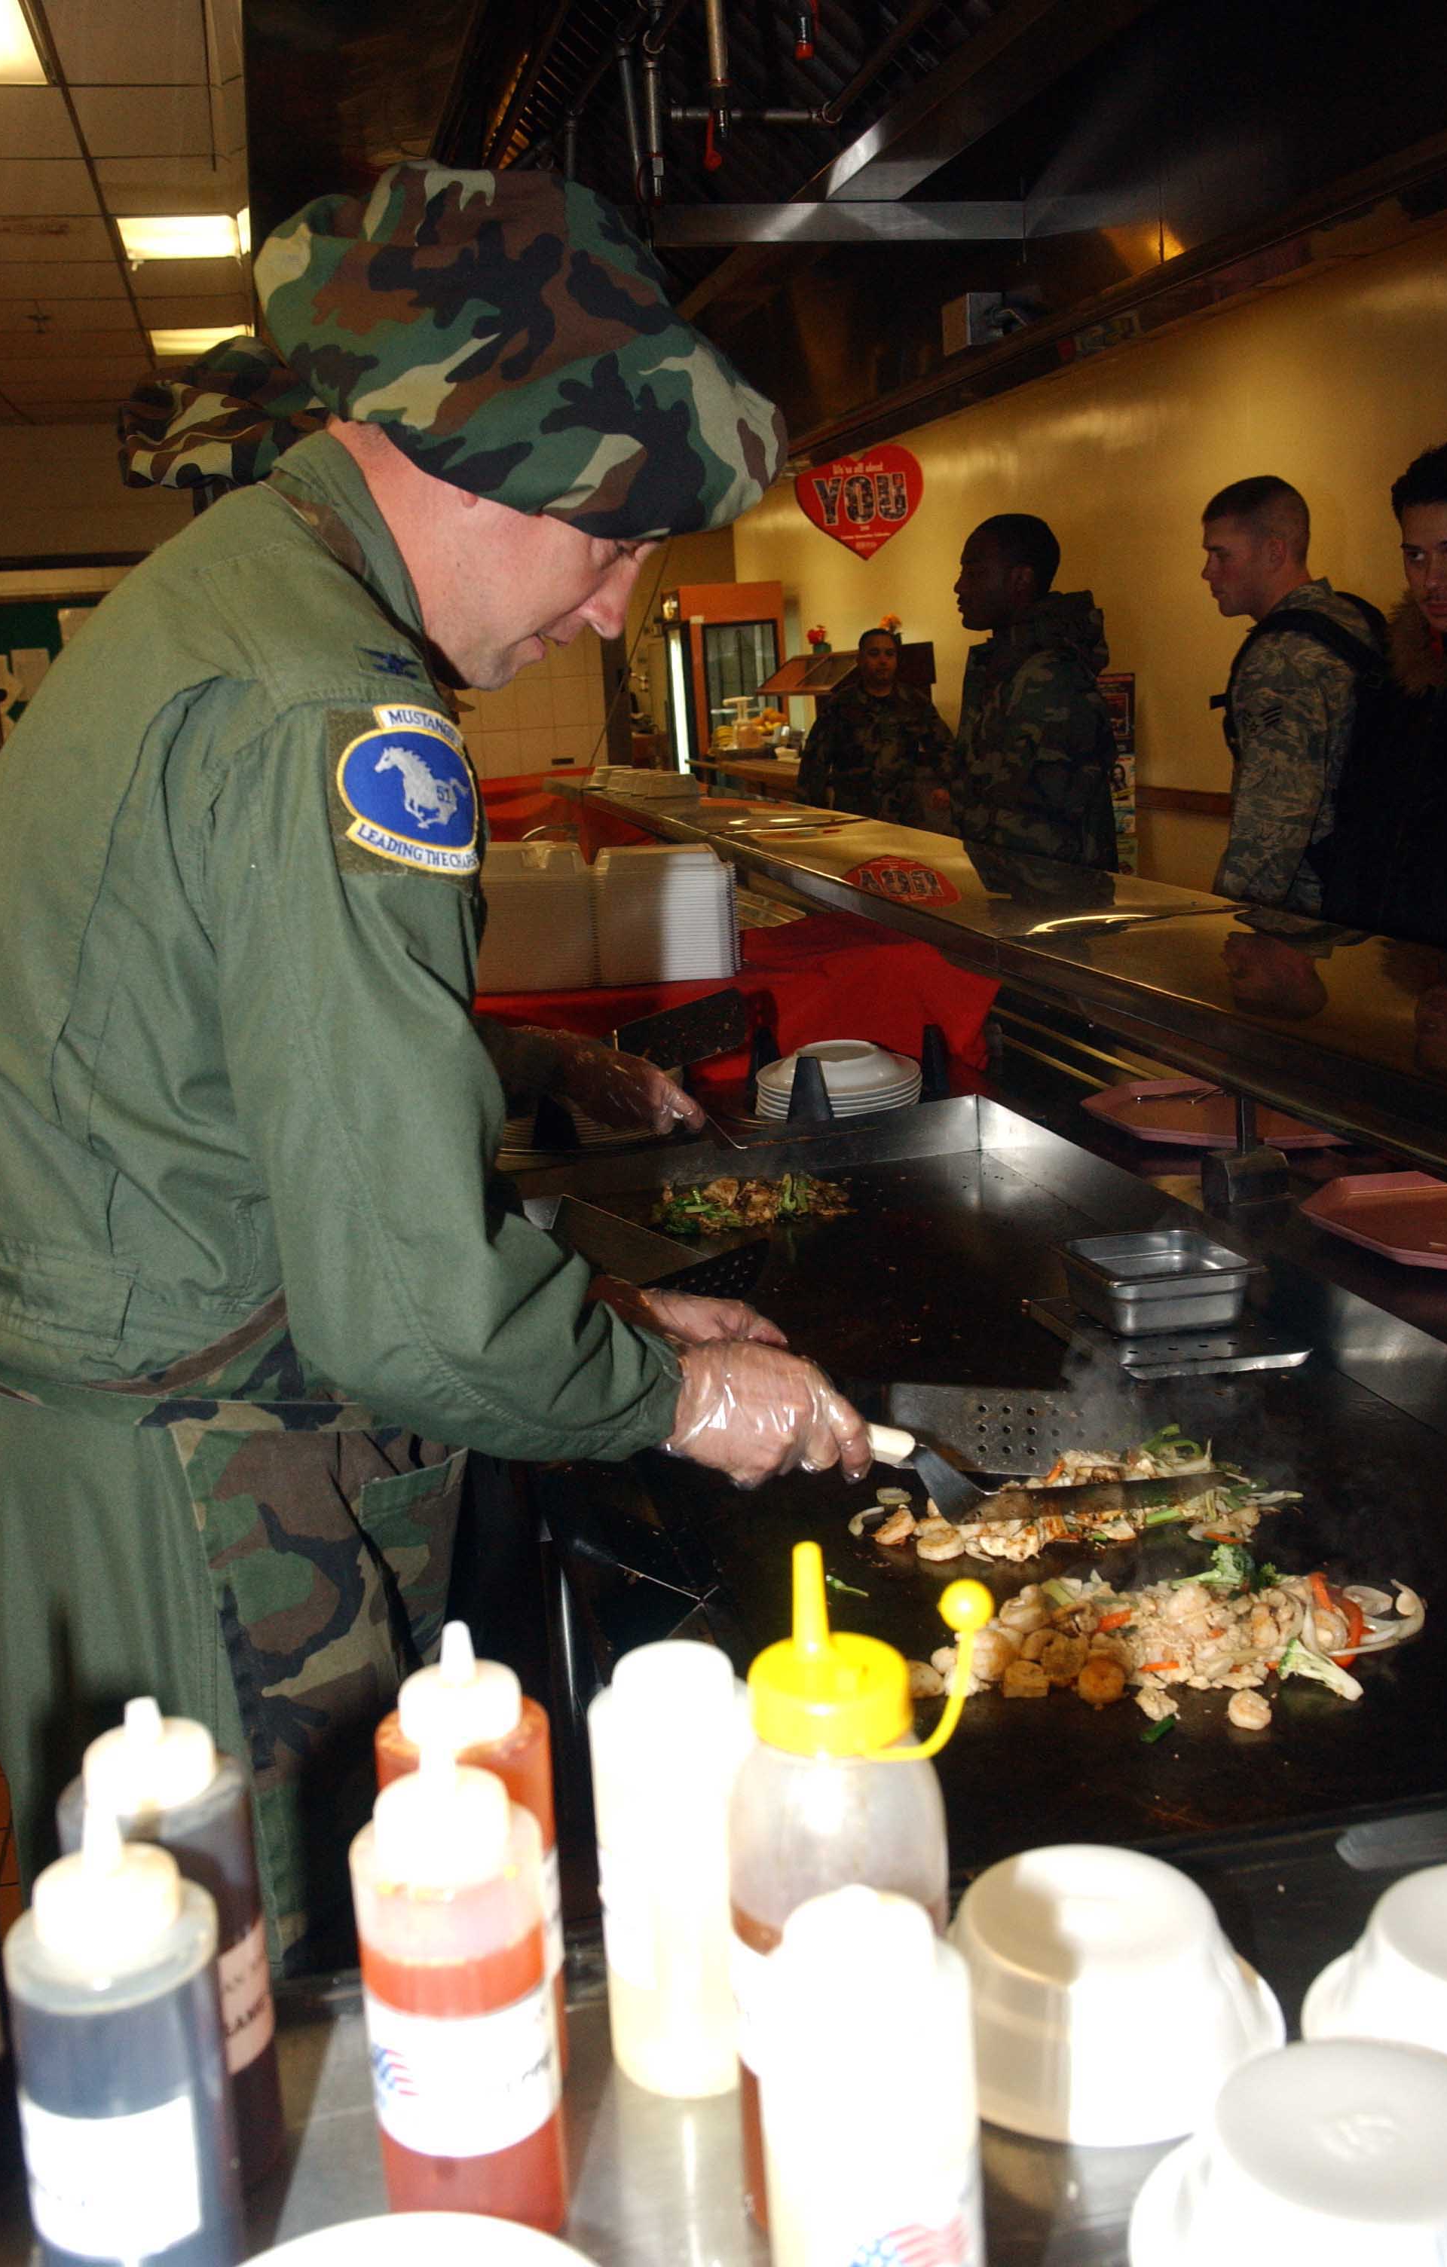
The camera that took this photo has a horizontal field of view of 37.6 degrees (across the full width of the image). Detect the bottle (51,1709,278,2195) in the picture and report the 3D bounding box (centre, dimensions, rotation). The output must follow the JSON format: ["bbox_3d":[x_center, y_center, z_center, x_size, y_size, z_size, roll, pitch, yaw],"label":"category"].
[{"bbox_3d":[-0.195,0.274,0.747,0.063,0.165,0.063,-6,13,-17],"label":"bottle"}]

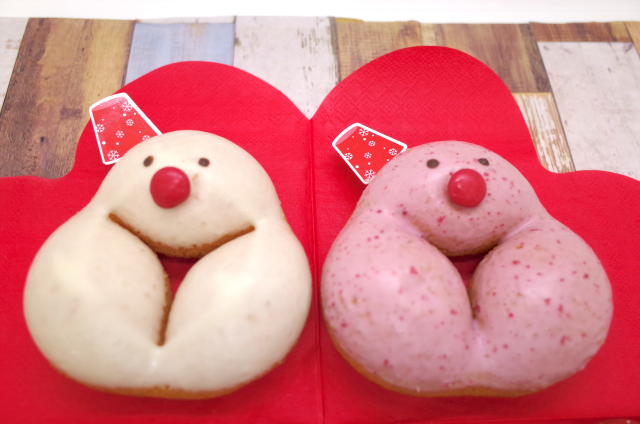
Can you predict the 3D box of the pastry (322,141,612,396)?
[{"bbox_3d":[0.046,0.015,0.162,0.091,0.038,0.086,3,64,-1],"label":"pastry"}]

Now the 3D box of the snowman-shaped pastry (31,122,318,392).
[{"bbox_3d":[-0.046,0.013,0.160,0.088,0.038,0.088,-1,64,-3],"label":"snowman-shaped pastry"}]

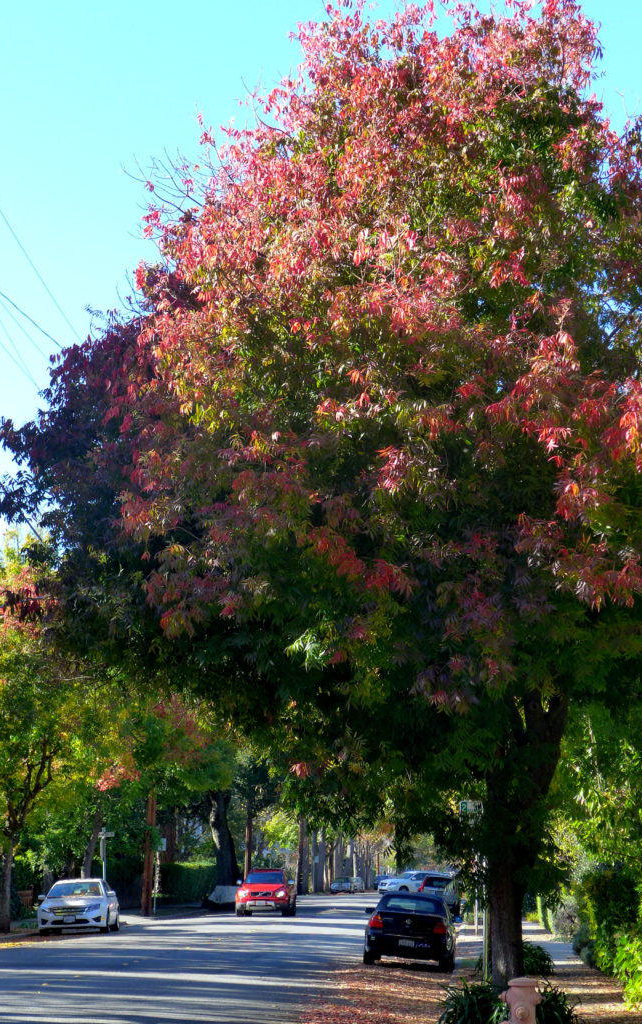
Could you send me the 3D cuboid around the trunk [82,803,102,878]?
[{"bbox_3d":[-7.221,10.937,69.774,0.650,3.450,0.500,0,-9,5],"label":"trunk"}]

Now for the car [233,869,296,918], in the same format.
[{"bbox_3d":[-1.979,13.947,81.588,1.920,1.760,4.800,0,-9,4],"label":"car"}]

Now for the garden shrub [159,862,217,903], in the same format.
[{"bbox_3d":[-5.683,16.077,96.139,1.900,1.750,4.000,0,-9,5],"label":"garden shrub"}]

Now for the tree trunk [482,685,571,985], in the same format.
[{"bbox_3d":[3.020,4.811,32.745,1.150,4.350,0.900,0,-9,5],"label":"tree trunk"}]

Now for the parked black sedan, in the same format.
[{"bbox_3d":[1.763,8.114,43.193,1.700,1.420,4.100,0,-9,4],"label":"parked black sedan"}]

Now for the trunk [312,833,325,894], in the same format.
[{"bbox_3d":[-0.163,25.485,161.342,0.900,4.310,0.800,0,-9,5],"label":"trunk"}]

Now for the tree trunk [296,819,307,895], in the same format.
[{"bbox_3d":[-1.187,21.979,141.385,0.700,4.850,0.650,0,-9,5],"label":"tree trunk"}]

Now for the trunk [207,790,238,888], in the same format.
[{"bbox_3d":[-3.996,13.656,90.364,1.150,4.590,1.000,0,-9,5],"label":"trunk"}]

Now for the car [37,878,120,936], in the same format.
[{"bbox_3d":[-6.395,10.623,59.866,1.840,1.450,4.830,0,-9,1],"label":"car"}]

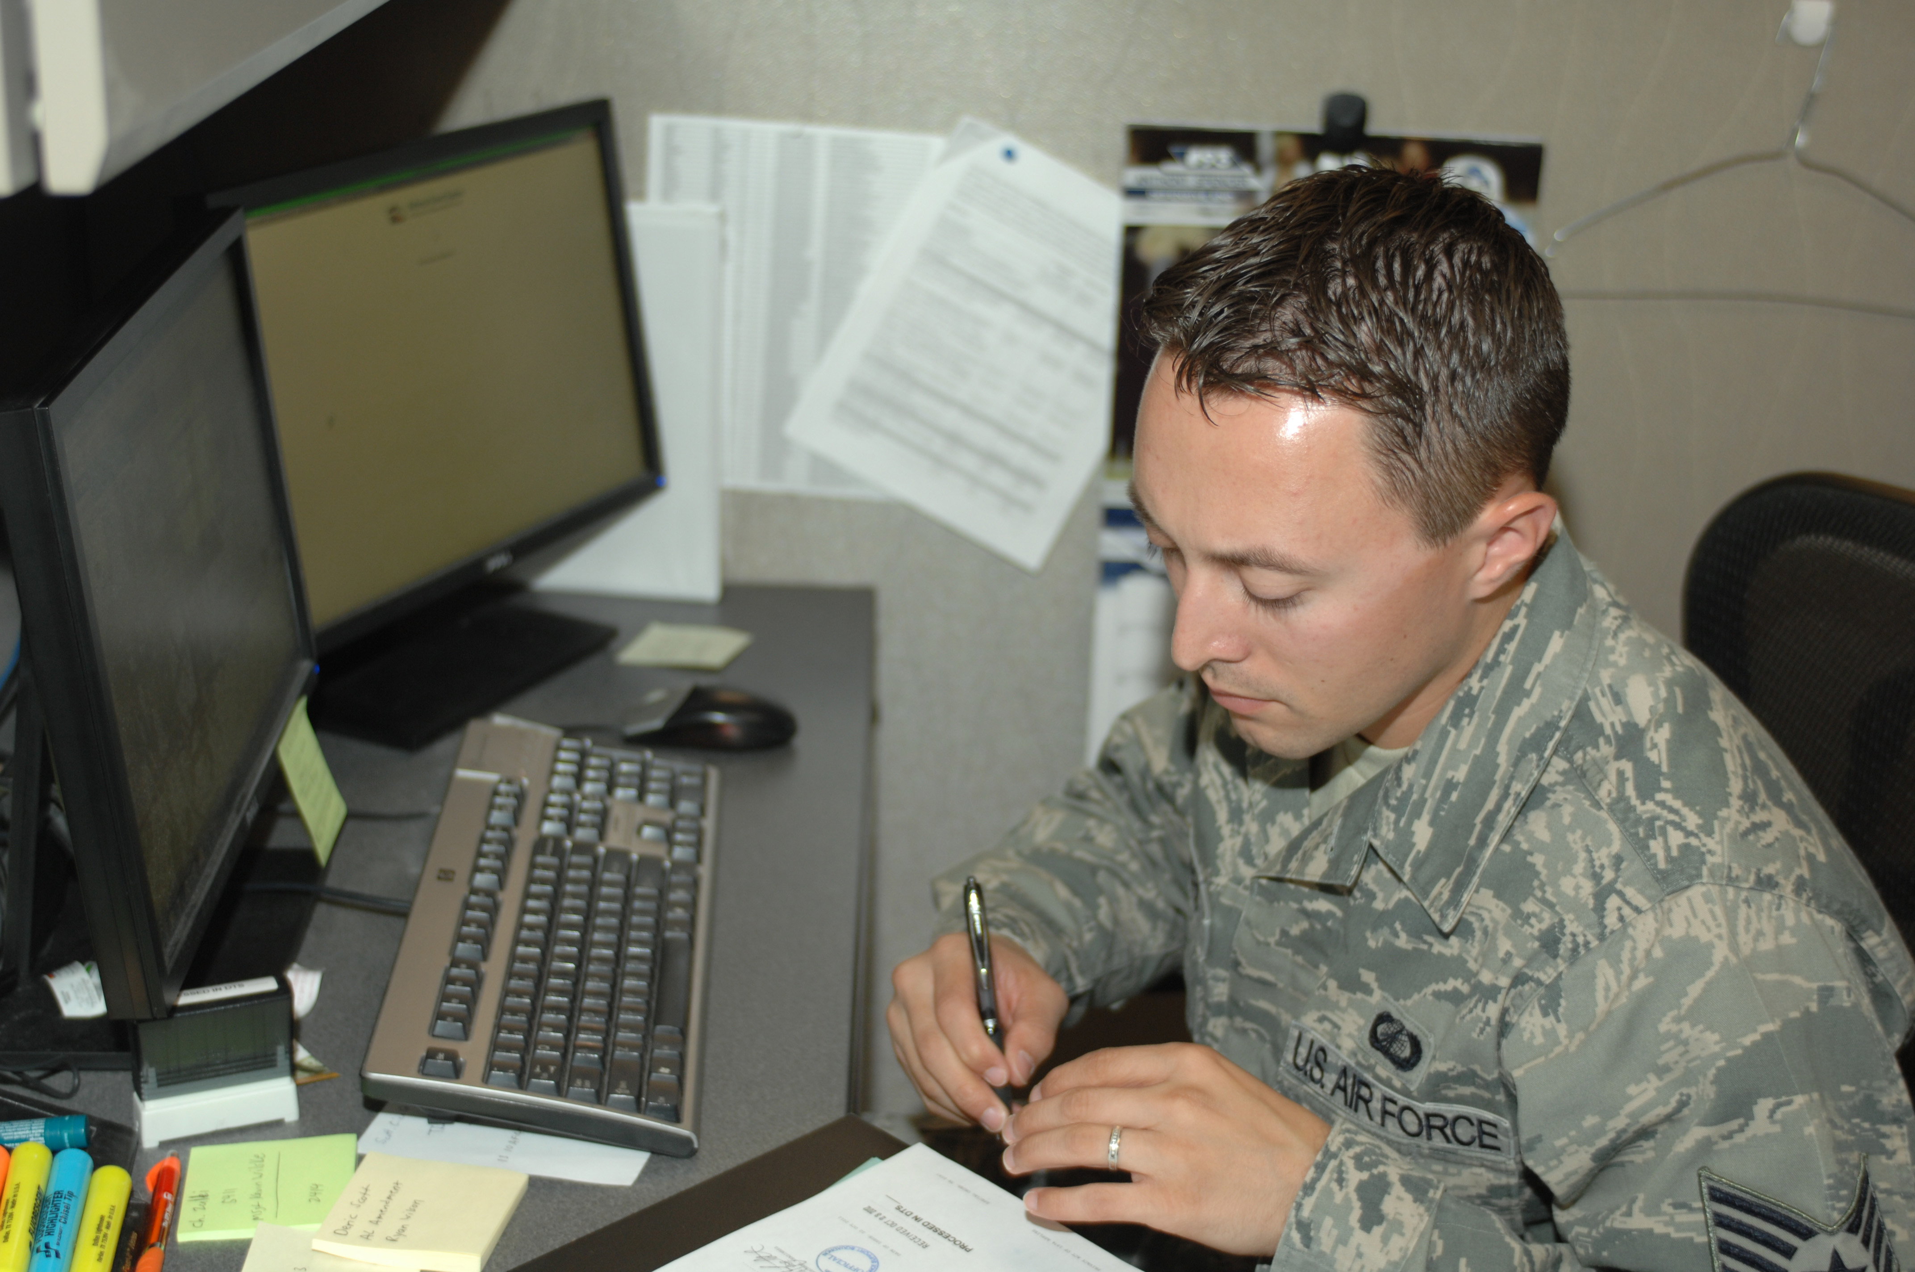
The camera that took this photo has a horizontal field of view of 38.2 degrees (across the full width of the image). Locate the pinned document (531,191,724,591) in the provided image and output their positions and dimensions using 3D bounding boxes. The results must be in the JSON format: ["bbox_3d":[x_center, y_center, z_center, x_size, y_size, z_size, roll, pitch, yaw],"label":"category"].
[{"bbox_3d":[-0.295,-0.174,2.063,0.240,0.292,0.030,3,20,2],"label":"pinned document"}]

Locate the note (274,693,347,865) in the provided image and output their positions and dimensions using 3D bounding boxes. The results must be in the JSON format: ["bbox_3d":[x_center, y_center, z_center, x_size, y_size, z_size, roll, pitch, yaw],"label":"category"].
[{"bbox_3d":[-0.373,0.084,1.603,0.006,0.076,0.076,-14,22,4],"label":"note"}]

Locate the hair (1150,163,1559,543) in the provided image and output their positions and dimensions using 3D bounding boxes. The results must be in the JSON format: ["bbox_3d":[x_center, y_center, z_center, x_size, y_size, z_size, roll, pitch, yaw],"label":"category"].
[{"bbox_3d":[0.173,-0.119,1.180,0.195,0.167,0.160,-28,30,-18],"label":"hair"}]

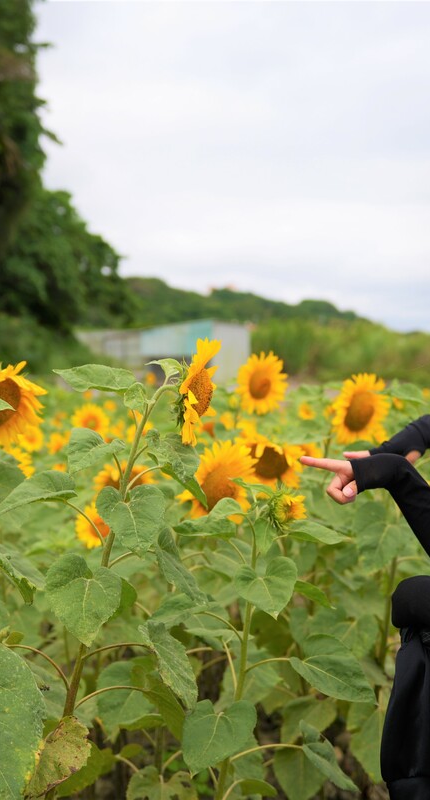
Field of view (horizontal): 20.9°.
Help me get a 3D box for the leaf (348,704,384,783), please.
[{"bbox_3d":[0.338,0.749,2.550,0.125,0.170,0.050,0,-18,-6],"label":"leaf"}]

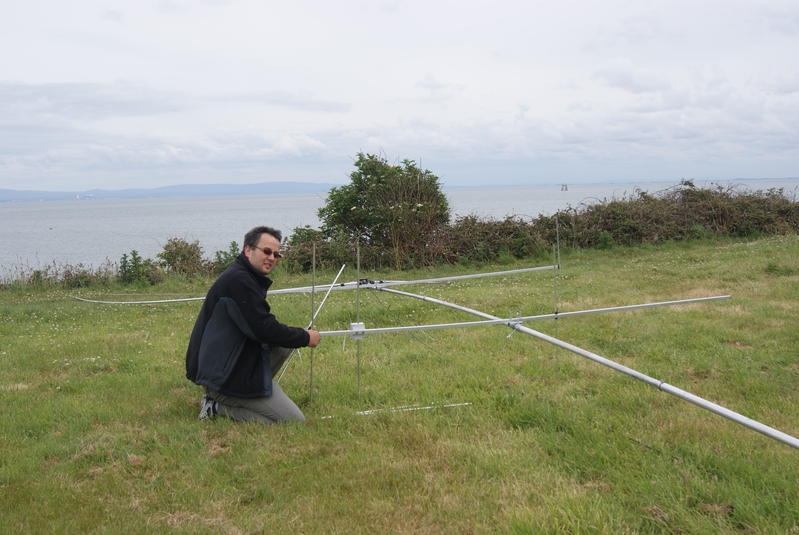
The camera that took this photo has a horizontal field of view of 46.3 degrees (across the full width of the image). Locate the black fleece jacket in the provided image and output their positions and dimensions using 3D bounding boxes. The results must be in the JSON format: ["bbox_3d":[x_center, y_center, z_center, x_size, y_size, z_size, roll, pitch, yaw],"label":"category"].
[{"bbox_3d":[-0.755,0.285,4.680,0.620,0.710,0.550,-1,5,-3],"label":"black fleece jacket"}]

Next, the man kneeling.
[{"bbox_3d":[-0.735,0.280,4.690,0.670,0.960,0.560,-1,5,-3],"label":"man kneeling"}]

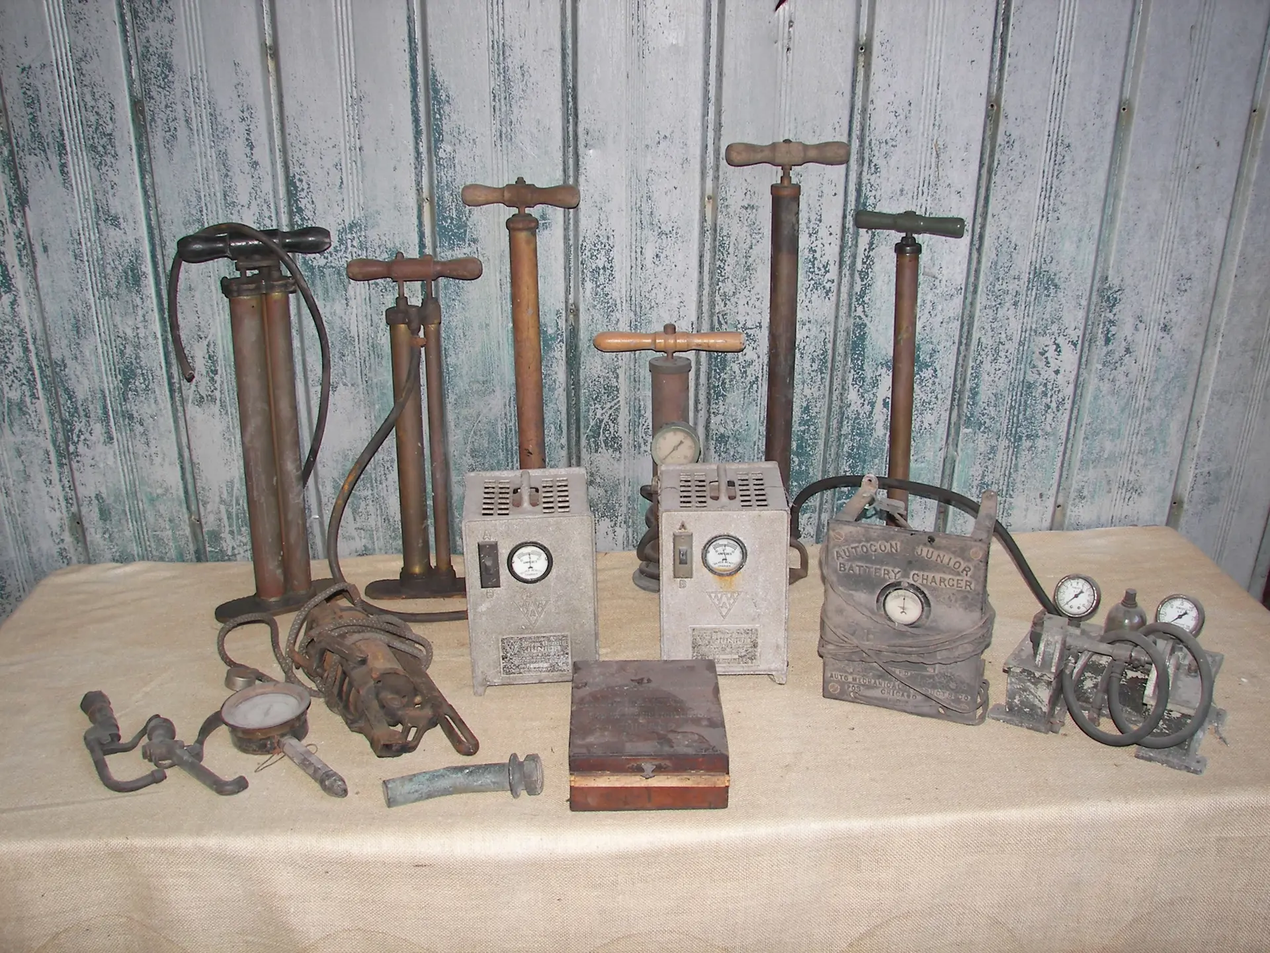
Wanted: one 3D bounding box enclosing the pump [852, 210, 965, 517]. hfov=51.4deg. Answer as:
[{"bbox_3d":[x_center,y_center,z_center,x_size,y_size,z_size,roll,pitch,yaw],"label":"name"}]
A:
[{"bbox_3d":[0.409,-0.110,1.987,0.163,0.580,0.086,7,24,18],"label":"pump"}]

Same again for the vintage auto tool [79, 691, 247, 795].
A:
[{"bbox_3d":[-0.573,0.313,1.602,0.275,0.047,0.120,15,27,35],"label":"vintage auto tool"}]

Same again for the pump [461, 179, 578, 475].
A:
[{"bbox_3d":[-0.161,-0.120,1.956,0.171,0.632,0.086,1,22,5],"label":"pump"}]

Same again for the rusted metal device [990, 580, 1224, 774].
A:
[{"bbox_3d":[0.615,0.220,1.688,0.266,0.190,0.166,13,26,30],"label":"rusted metal device"}]

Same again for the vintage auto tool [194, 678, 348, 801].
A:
[{"bbox_3d":[-0.416,0.319,1.569,0.125,0.055,0.215,-19,28,-38],"label":"vintage auto tool"}]

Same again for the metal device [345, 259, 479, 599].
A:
[{"bbox_3d":[-0.307,-0.068,1.918,0.197,0.512,0.090,-2,22,-2],"label":"metal device"}]

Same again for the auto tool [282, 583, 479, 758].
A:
[{"bbox_3d":[-0.341,0.237,1.789,0.147,0.106,0.351,-14,26,-29],"label":"auto tool"}]

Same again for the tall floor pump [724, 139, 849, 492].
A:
[{"bbox_3d":[0.223,-0.155,1.967,0.176,0.679,0.086,-1,22,0],"label":"tall floor pump"}]

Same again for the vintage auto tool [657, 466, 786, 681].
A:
[{"bbox_3d":[0.116,0.126,1.767,0.163,0.250,0.165,0,22,1],"label":"vintage auto tool"}]

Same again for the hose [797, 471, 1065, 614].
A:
[{"bbox_3d":[0.424,0.104,1.969,0.399,0.195,0.062,9,24,23],"label":"hose"}]

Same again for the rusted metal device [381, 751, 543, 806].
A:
[{"bbox_3d":[-0.201,0.357,1.570,0.188,0.048,0.049,-3,23,-6],"label":"rusted metal device"}]

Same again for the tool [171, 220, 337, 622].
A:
[{"bbox_3d":[-0.521,-0.076,1.880,0.225,0.560,0.105,-9,23,-20],"label":"tool"}]

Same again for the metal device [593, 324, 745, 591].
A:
[{"bbox_3d":[0.052,-0.029,1.954,0.217,0.400,0.140,-1,22,0],"label":"metal device"}]

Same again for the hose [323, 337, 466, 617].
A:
[{"bbox_3d":[-0.338,0.006,1.885,0.210,0.400,0.130,-2,22,-2],"label":"hose"}]

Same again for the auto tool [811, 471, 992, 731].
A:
[{"bbox_3d":[0.351,0.145,1.722,0.204,0.312,0.081,8,19,19],"label":"auto tool"}]

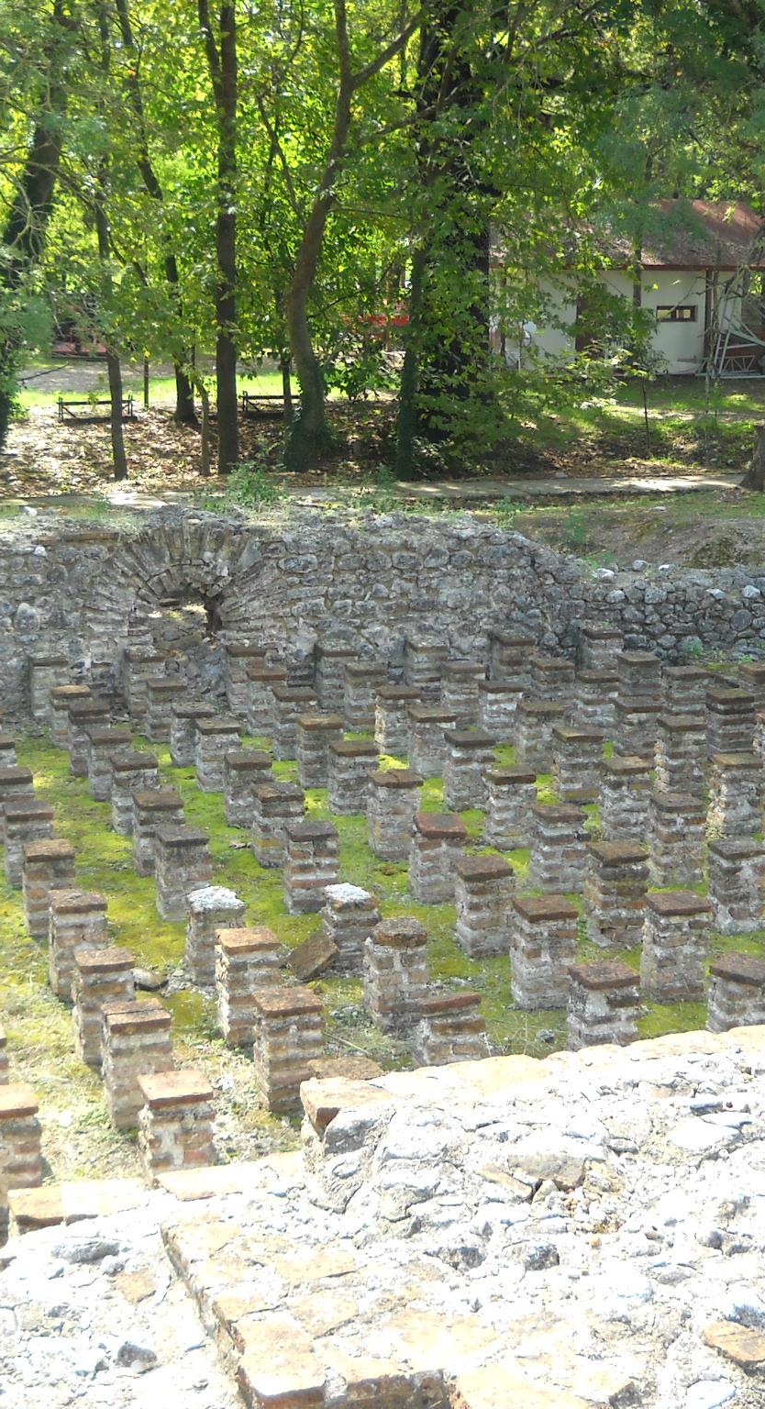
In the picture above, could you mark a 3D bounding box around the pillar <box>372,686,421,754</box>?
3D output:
[{"bbox_3d":[0.127,0.119,17.804,0.307,0.474,0.290,-3,15,-17],"label":"pillar"}]

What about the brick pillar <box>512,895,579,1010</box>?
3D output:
[{"bbox_3d":[0.953,1.446,13.010,0.297,0.550,0.297,-4,14,-17],"label":"brick pillar"}]

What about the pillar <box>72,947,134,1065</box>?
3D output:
[{"bbox_3d":[-1.771,1.908,14.132,0.330,0.618,0.330,-5,16,-17],"label":"pillar"}]

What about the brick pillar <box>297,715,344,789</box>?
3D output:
[{"bbox_3d":[-0.491,0.370,17.537,0.303,0.514,0.303,-4,15,-17],"label":"brick pillar"}]

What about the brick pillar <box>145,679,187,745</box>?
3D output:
[{"bbox_3d":[-1.764,0.049,18.132,0.275,0.456,0.275,-4,14,-17],"label":"brick pillar"}]

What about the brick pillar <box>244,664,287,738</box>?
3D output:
[{"bbox_3d":[-0.945,-0.027,17.915,0.297,0.524,0.286,-3,16,-17],"label":"brick pillar"}]

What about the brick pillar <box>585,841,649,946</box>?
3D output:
[{"bbox_3d":[1.472,1.196,14.044,0.305,0.555,0.297,-5,14,-21],"label":"brick pillar"}]

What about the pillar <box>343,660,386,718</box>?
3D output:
[{"bbox_3d":[-0.156,-0.075,20.381,0.329,0.522,0.315,-4,15,-17],"label":"pillar"}]

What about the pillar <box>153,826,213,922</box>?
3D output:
[{"bbox_3d":[-1.311,1.116,14.634,0.320,0.520,0.320,-4,15,-17],"label":"pillar"}]

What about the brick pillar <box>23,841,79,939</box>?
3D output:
[{"bbox_3d":[-2.253,1.244,15.072,0.329,0.576,0.315,-4,15,-17],"label":"brick pillar"}]

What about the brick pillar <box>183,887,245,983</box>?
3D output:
[{"bbox_3d":[-0.991,1.381,13.199,0.301,0.477,0.288,-4,14,-17],"label":"brick pillar"}]

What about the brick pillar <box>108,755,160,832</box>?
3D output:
[{"bbox_3d":[-2.057,0.765,18.464,0.331,0.607,0.331,-3,16,-17],"label":"brick pillar"}]

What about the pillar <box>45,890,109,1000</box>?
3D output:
[{"bbox_3d":[-2.074,1.634,15.165,0.331,0.620,0.331,-3,16,-17],"label":"pillar"}]

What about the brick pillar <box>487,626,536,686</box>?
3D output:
[{"bbox_3d":[1.168,-0.406,20.160,0.310,0.460,0.297,-4,14,-17],"label":"brick pillar"}]

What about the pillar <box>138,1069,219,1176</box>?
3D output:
[{"bbox_3d":[-1.039,2.208,11.296,0.329,0.594,0.315,-4,15,-17],"label":"pillar"}]

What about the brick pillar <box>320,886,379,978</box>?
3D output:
[{"bbox_3d":[-0.198,1.327,13.138,0.295,0.437,0.286,-3,16,-17],"label":"brick pillar"}]

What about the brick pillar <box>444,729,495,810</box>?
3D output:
[{"bbox_3d":[0.698,0.540,17.894,0.329,0.549,0.315,-4,15,-17],"label":"brick pillar"}]

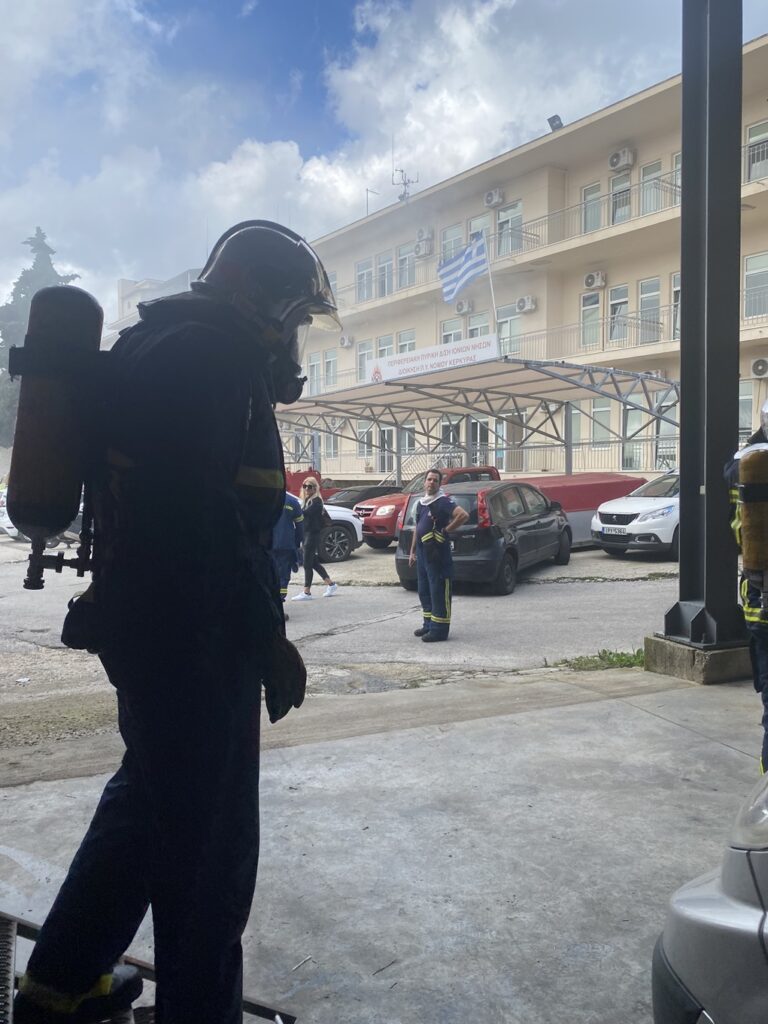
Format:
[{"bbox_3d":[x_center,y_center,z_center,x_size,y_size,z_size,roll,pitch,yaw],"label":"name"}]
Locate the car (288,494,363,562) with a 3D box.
[{"bbox_3d":[-2.478,0.208,14.418,4.350,1.600,1.820,-4,4,-30],"label":"car"}]

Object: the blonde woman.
[{"bbox_3d":[-0.964,0.371,10.675,0.600,1.690,0.460,-2,3,-25],"label":"blonde woman"}]

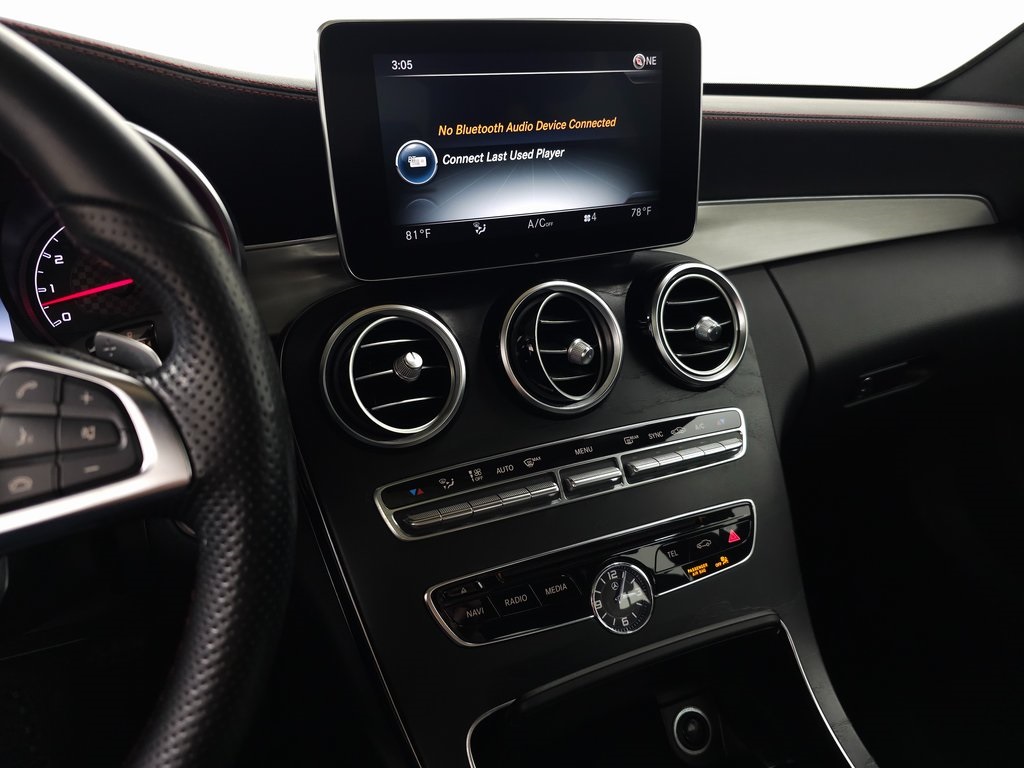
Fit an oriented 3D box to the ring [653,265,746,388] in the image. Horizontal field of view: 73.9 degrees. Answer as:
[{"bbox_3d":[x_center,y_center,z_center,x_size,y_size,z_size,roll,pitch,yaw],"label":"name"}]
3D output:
[{"bbox_3d":[0.122,-0.040,0.465,0.080,0.080,0.030,-10,-3,-26],"label":"ring"}]

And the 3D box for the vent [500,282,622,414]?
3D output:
[{"bbox_3d":[0.029,-0.022,0.420,0.080,0.080,0.020,-10,-3,-20],"label":"vent"}]

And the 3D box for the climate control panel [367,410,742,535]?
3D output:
[{"bbox_3d":[0.042,0.053,0.424,0.253,0.034,0.025,-10,-5,-19],"label":"climate control panel"}]

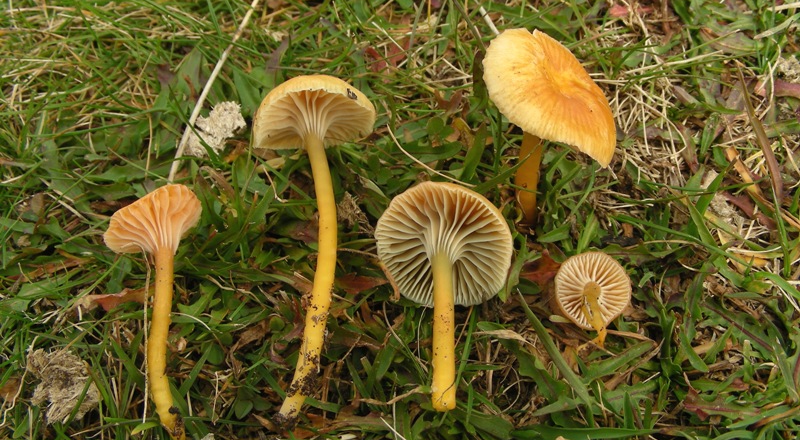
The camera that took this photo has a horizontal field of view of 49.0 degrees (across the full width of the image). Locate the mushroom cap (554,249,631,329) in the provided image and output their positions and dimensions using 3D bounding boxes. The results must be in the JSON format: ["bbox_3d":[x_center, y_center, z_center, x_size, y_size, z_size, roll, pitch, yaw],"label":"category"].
[{"bbox_3d":[0.056,0.020,0.258,0.023,0.010,0.023,0,94,12],"label":"mushroom cap"}]

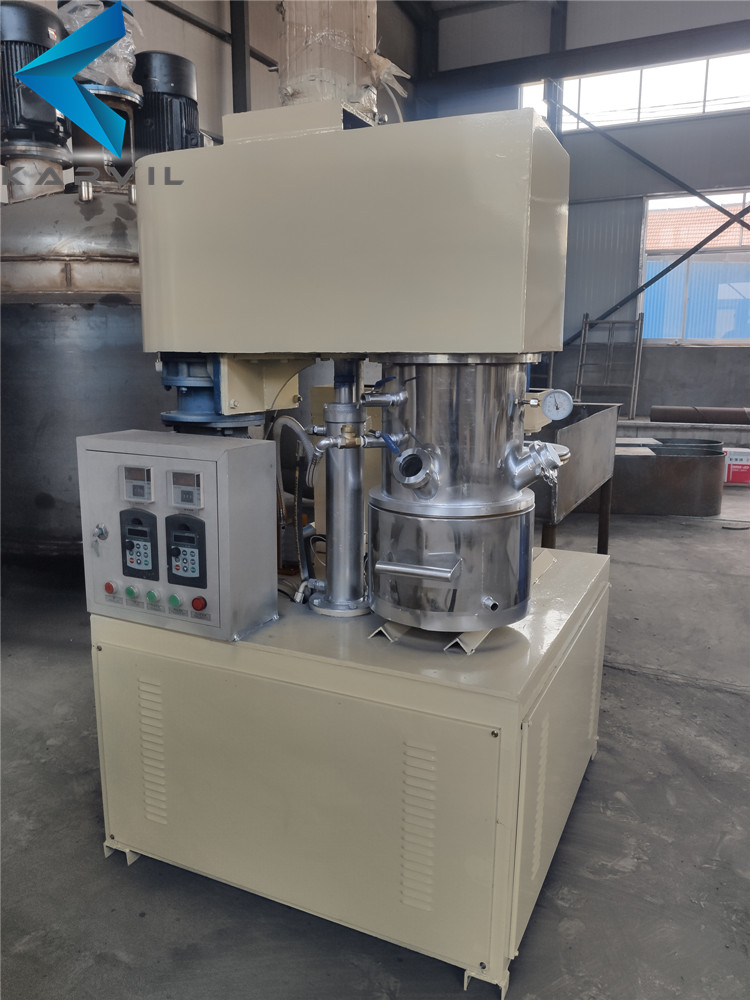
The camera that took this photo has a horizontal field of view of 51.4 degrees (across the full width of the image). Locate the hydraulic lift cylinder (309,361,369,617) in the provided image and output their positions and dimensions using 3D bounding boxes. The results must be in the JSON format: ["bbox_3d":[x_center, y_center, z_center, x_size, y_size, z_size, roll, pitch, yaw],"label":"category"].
[{"bbox_3d":[-0.080,-0.029,1.795,0.140,0.575,0.140,0,12,0],"label":"hydraulic lift cylinder"}]

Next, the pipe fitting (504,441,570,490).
[{"bbox_3d":[0.337,-0.074,1.645,0.125,0.090,0.072,-14,4,27],"label":"pipe fitting"}]

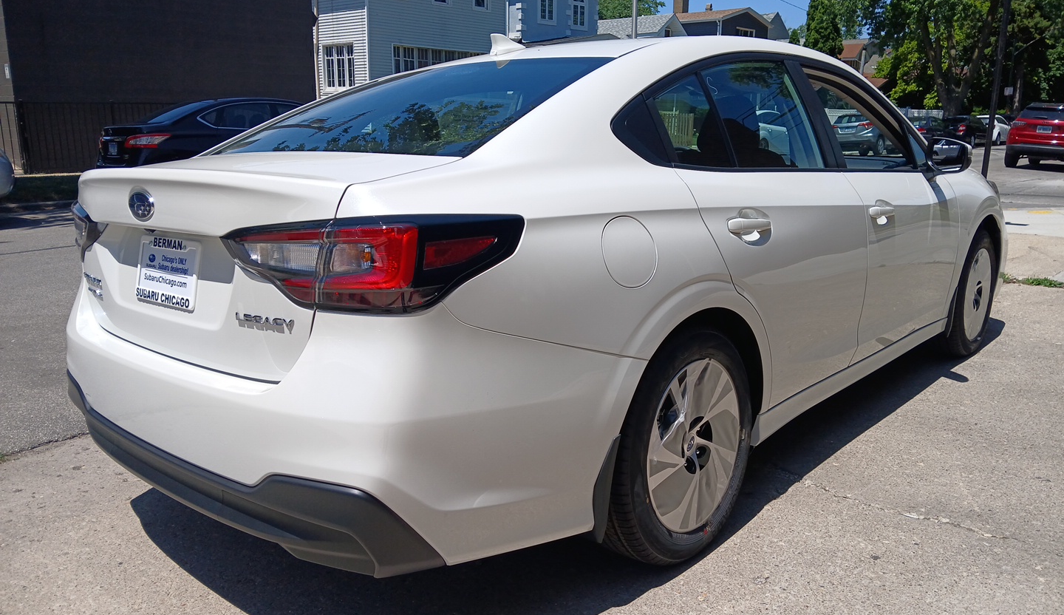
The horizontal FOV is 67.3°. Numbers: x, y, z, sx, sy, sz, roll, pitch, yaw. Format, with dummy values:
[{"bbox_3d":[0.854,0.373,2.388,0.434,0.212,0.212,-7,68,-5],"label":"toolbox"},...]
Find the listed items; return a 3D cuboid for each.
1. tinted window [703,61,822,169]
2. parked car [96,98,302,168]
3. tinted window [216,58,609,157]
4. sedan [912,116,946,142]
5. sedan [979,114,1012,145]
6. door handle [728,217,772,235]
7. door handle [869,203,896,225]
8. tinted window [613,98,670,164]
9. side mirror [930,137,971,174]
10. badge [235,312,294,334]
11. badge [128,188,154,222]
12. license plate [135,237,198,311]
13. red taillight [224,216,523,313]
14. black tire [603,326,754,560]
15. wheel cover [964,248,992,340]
[{"bbox_3d":[0.738,-0.606,2.502,0.045,0.355,0.590,-17,-5,44],"label":"tinted window"},{"bbox_3d":[-3.755,-2.268,11.688,1.770,1.490,4.620,12,17,43],"label":"parked car"},{"bbox_3d":[-0.373,-0.623,2.452,1.230,0.100,0.820,8,35,42],"label":"tinted window"},{"bbox_3d":[17.104,-7.676,35.069,1.820,1.460,4.700,13,18,40],"label":"sedan"},{"bbox_3d":[24.610,-9.607,43.223,1.820,1.500,4.600,13,18,40],"label":"sedan"},{"bbox_3d":[0.585,-0.219,2.154,0.045,0.044,0.220,6,10,42],"label":"door handle"},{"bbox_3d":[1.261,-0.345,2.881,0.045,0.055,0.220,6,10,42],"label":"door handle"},{"bbox_3d":[0.248,-0.434,1.938,0.190,0.175,0.035,-13,-3,-42],"label":"tinted window"},{"bbox_3d":[1.688,-0.619,3.240,0.125,0.152,0.180,-11,16,-42],"label":"side mirror"},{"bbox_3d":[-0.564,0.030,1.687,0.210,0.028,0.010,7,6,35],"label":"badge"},{"bbox_3d":[-0.904,-0.237,1.856,0.138,0.076,0.018,10,23,42],"label":"badge"},{"bbox_3d":[-0.897,-0.089,1.966,0.310,0.163,0.015,8,2,42],"label":"license plate"},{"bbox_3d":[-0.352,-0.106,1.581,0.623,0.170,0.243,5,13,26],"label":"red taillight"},{"bbox_3d":[0.383,0.362,2.260,0.225,0.670,0.676,8,15,42],"label":"black tire"},{"bbox_3d":[2.324,-0.063,4.163,0.060,0.475,0.475,8,15,42],"label":"wheel cover"}]

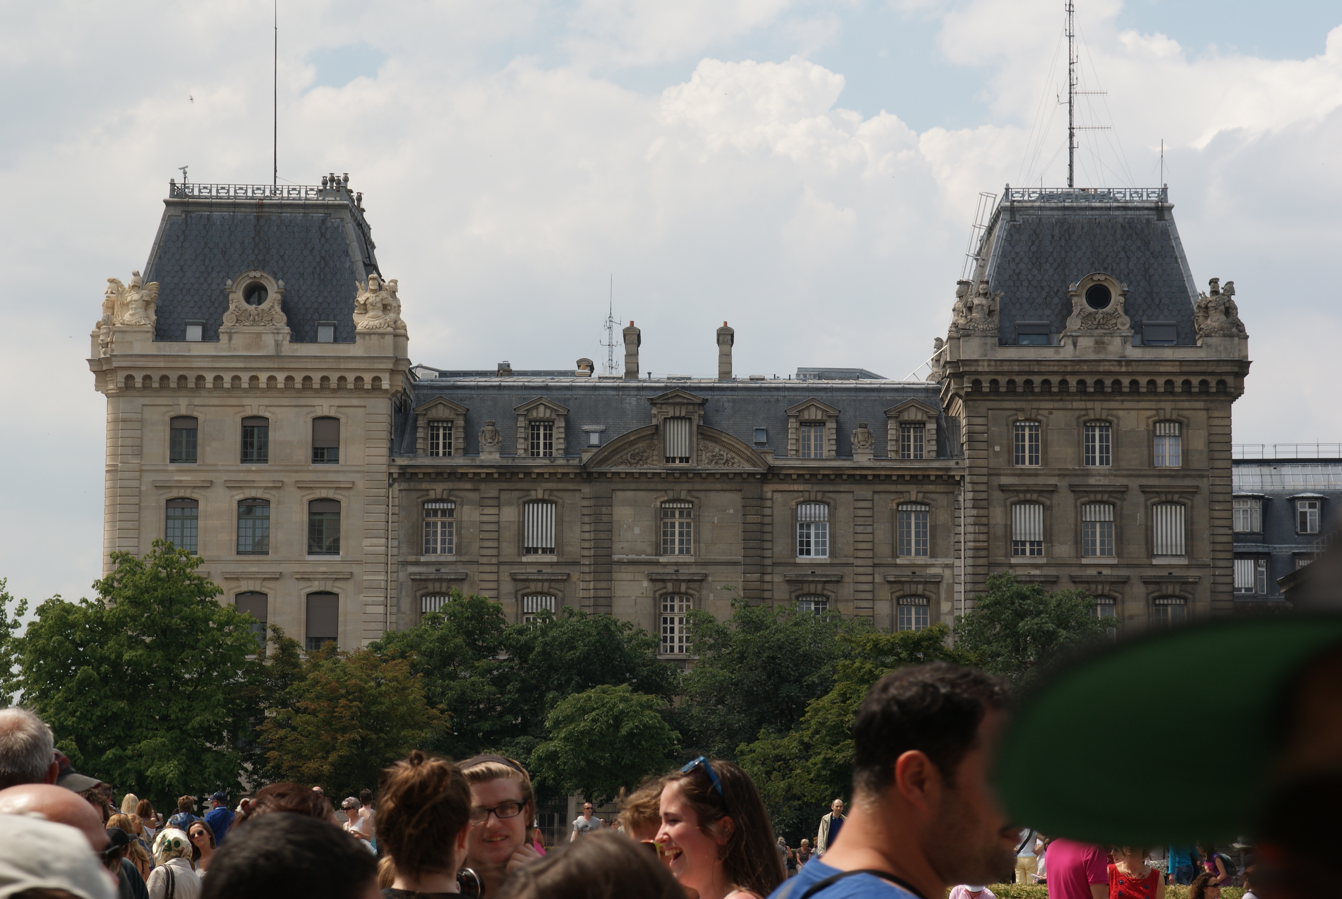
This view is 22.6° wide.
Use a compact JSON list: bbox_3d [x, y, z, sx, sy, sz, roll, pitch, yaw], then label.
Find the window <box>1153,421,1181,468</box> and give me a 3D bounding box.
[{"bbox_3d":[23.385,-0.247,158.135,1.308,2.184,0.280,0,-6,0],"label":"window"}]

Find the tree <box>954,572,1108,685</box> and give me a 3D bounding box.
[{"bbox_3d":[12.331,9.041,114.708,5.900,9.730,5.900,0,-6,0],"label":"tree"}]

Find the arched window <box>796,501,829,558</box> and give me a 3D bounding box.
[{"bbox_3d":[6.047,3.463,143.239,1.360,2.380,0.300,0,-6,0],"label":"arched window"}]

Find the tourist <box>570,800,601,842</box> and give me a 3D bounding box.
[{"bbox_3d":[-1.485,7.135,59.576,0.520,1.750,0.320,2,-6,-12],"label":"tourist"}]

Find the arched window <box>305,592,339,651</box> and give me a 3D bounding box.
[{"bbox_3d":[-15.181,7.529,146.043,1.441,2.667,0.300,0,-6,0],"label":"arched window"}]

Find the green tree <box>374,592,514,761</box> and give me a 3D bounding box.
[{"bbox_3d":[-7.871,9.143,112.532,5.100,8.816,5.100,0,-6,0],"label":"green tree"}]

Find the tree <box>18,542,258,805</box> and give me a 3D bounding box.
[{"bbox_3d":[-15.339,7.258,96.769,6.879,9.226,6.673,0,-6,0],"label":"tree"}]

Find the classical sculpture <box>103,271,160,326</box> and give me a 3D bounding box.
[{"bbox_3d":[-25.624,-7.106,159.244,2.684,2.711,1.600,-1,-6,11],"label":"classical sculpture"}]

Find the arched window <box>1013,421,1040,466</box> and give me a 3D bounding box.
[{"bbox_3d":[15.416,-0.236,145.365,1.184,1.962,0.300,0,-6,0],"label":"arched window"}]

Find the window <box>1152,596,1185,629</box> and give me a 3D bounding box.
[{"bbox_3d":[20.994,7.472,141.296,1.370,2.600,0.300,0,-6,0],"label":"window"}]

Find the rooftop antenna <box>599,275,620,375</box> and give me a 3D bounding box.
[{"bbox_3d":[-2.797,-5.705,154.508,0.979,4.747,0.900,0,-6,0],"label":"rooftop antenna"}]

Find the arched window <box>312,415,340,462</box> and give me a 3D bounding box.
[{"bbox_3d":[-15.086,-0.390,146.899,1.238,2.075,0.300,0,-6,0],"label":"arched window"}]

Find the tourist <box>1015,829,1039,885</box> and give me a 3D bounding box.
[{"bbox_3d":[5.279,6.132,49.911,0.480,1.680,0.340,0,-6,6],"label":"tourist"}]

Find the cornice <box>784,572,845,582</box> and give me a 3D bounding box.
[{"bbox_3d":[6.217,5.575,146.454,2.560,0.412,0.420,0,-6,0],"label":"cornice"}]

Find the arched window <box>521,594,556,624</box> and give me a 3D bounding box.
[{"bbox_3d":[-5.775,7.648,147.233,1.457,2.619,0.300,0,-6,0],"label":"arched window"}]

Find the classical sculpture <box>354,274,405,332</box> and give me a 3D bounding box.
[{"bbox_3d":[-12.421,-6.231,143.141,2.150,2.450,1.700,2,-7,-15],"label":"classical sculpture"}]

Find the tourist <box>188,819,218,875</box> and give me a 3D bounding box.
[{"bbox_3d":[-3.574,3.620,25.762,0.480,1.540,0.320,-1,-6,14],"label":"tourist"}]

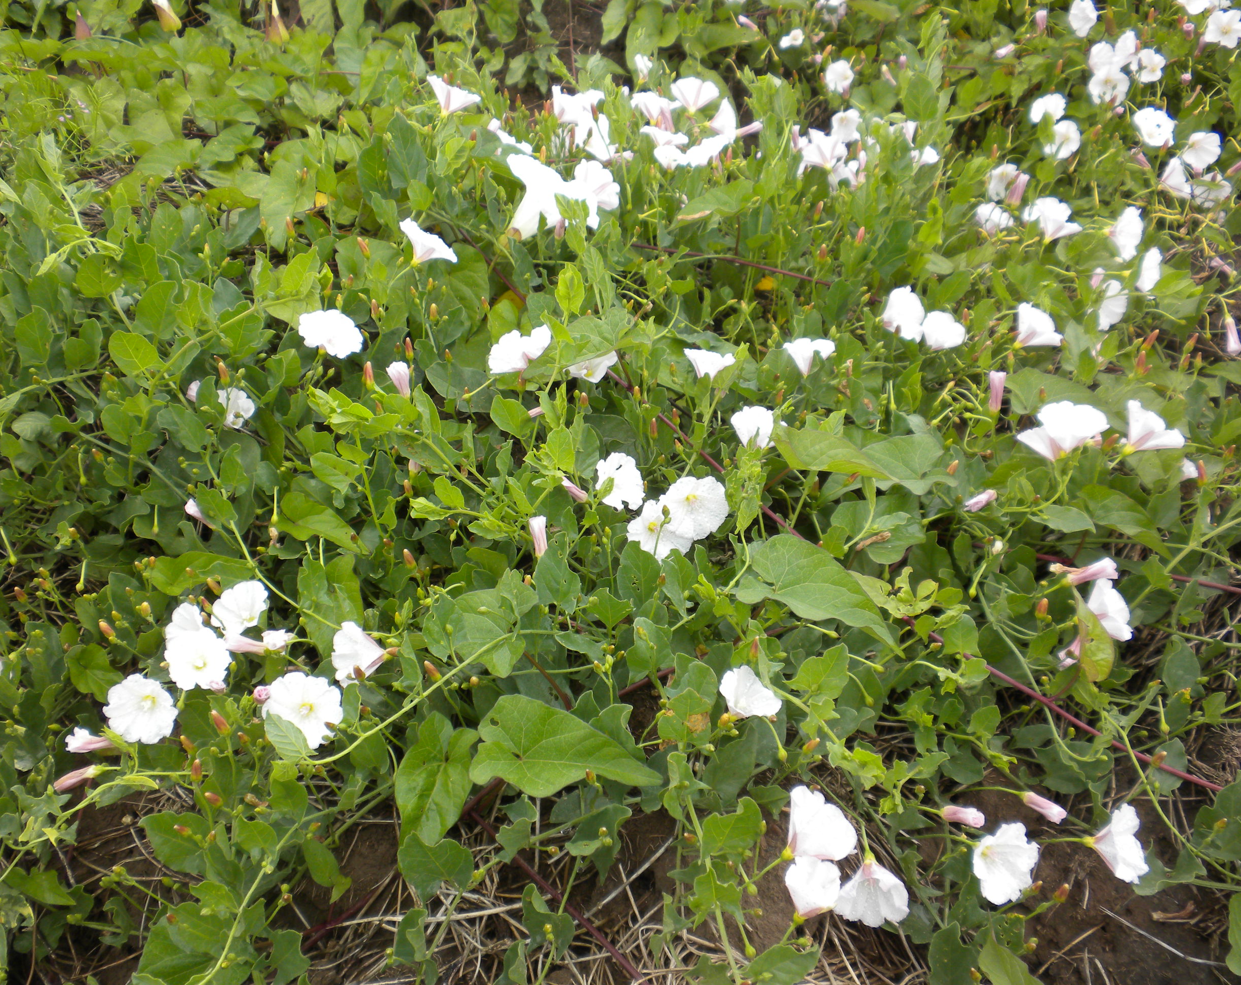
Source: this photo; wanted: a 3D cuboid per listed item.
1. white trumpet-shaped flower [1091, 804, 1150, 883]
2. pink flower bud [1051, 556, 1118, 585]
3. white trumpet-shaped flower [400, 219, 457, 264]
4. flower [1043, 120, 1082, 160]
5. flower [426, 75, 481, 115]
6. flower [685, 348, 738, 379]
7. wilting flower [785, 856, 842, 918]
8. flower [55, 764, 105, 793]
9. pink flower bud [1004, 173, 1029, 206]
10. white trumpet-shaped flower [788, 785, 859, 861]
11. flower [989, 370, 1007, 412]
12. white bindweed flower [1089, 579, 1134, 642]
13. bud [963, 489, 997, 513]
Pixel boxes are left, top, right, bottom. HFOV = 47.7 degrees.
[{"bbox_3d":[0.223,0.158,0.631,0.024,0.035,0.035,-6,42,12],"label":"white trumpet-shaped flower"},{"bbox_3d":[0.218,0.037,0.659,0.029,0.012,0.012,-18,37,25],"label":"pink flower bud"},{"bbox_3d":[-0.109,-0.131,0.760,0.035,0.019,0.035,22,18,-50],"label":"white trumpet-shaped flower"},{"bbox_3d":[0.331,-0.264,1.051,0.029,0.029,0.018,5,21,6],"label":"flower"},{"bbox_3d":[-0.102,-0.242,0.855,0.034,0.020,0.032,32,11,29],"label":"flower"},{"bbox_3d":[0.042,-0.059,0.660,0.025,0.018,0.024,0,6,0],"label":"flower"},{"bbox_3d":[0.071,0.152,0.530,0.022,0.019,0.022,7,41,-6],"label":"wilting flower"},{"bbox_3d":[-0.195,0.103,0.505,0.019,0.006,0.006,-26,90,-12],"label":"flower"},{"bbox_3d":[0.237,-0.181,0.840,0.009,0.021,0.009,22,23,10],"label":"pink flower bud"},{"bbox_3d":[0.081,0.150,0.608,0.026,0.037,0.037,-38,54,-17],"label":"white trumpet-shaped flower"},{"bbox_3d":[0.188,-0.050,0.700,0.008,0.021,0.008,14,28,14],"label":"flower"},{"bbox_3d":[0.243,0.064,0.713,0.024,0.034,0.034,-22,43,7],"label":"white bindweed flower"},{"bbox_3d":[0.155,0.004,0.605,0.017,0.006,0.006,-29,90,-12],"label":"bud"}]

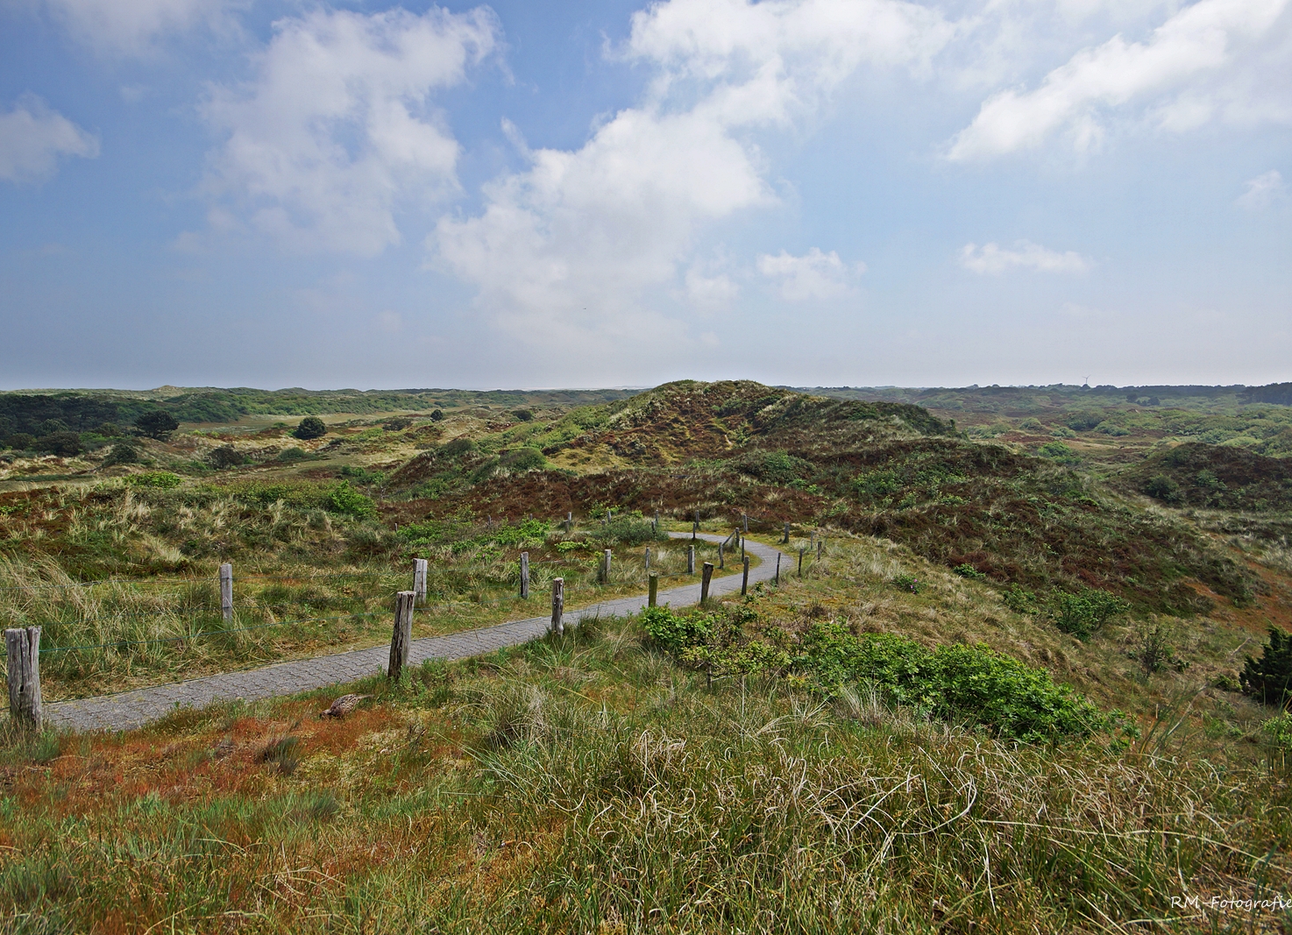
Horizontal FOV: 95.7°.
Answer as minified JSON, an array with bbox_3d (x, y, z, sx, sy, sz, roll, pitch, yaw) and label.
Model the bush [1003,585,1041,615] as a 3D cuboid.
[{"bbox_3d":[10.608,3.742,16.500,0.911,0.810,0.819,5,9,33],"label":"bush"}]

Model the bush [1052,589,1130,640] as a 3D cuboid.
[{"bbox_3d":[12.039,3.954,15.800,1.649,1.321,1.484,6,10,38],"label":"bush"}]

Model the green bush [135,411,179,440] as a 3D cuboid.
[{"bbox_3d":[-90.388,-7.794,108.000,6.210,5.105,5.589,-6,10,-39],"label":"green bush"}]

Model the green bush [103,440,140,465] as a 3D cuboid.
[{"bbox_3d":[-65.406,-1.847,73.000,3.567,2.920,3.210,-7,10,-42],"label":"green bush"}]

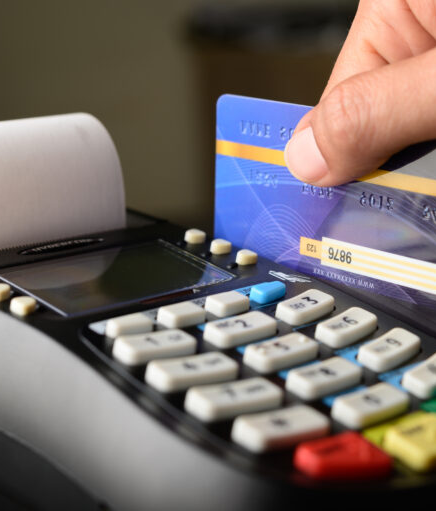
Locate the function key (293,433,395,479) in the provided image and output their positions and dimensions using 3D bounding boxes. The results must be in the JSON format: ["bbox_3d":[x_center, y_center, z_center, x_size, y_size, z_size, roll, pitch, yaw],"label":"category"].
[{"bbox_3d":[0.022,0.035,0.223,0.016,0.004,0.009,-6,25,-30],"label":"function key"}]

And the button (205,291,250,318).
[{"bbox_3d":[0.002,0.011,0.289,0.006,0.003,0.010,25,26,39],"label":"button"}]

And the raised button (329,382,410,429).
[{"bbox_3d":[0.030,0.029,0.254,0.008,0.003,0.017,25,27,39],"label":"raised button"}]

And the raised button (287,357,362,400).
[{"bbox_3d":[0.021,0.024,0.249,0.016,0.004,0.007,-10,27,-38],"label":"raised button"}]

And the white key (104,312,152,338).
[{"bbox_3d":[-0.019,0.015,0.275,0.011,0.003,0.005,-12,28,-40],"label":"white key"}]

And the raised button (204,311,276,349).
[{"bbox_3d":[0.005,0.016,0.276,0.016,0.003,0.008,-12,29,-43],"label":"raised button"}]

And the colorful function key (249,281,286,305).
[{"bbox_3d":[0.012,0.009,0.299,0.005,0.003,0.008,25,26,38],"label":"colorful function key"}]

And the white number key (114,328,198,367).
[{"bbox_3d":[-0.013,0.019,0.261,0.016,0.003,0.009,-5,24,-32],"label":"white number key"}]

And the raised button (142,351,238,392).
[{"bbox_3d":[-0.005,0.022,0.245,0.017,0.004,0.008,-6,25,-30],"label":"raised button"}]

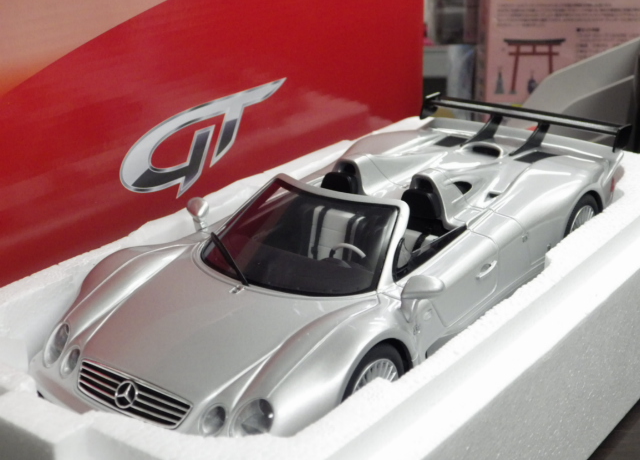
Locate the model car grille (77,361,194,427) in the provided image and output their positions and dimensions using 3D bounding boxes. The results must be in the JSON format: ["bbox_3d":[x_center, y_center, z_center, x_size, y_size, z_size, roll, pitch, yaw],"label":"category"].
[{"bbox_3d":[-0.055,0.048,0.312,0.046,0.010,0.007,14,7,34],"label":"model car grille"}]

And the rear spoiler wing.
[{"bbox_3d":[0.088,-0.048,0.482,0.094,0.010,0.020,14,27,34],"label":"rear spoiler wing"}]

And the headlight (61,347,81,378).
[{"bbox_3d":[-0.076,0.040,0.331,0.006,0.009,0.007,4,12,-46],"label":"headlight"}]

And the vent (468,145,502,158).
[{"bbox_3d":[0.070,-0.033,0.461,0.016,0.004,0.006,14,27,34],"label":"vent"}]

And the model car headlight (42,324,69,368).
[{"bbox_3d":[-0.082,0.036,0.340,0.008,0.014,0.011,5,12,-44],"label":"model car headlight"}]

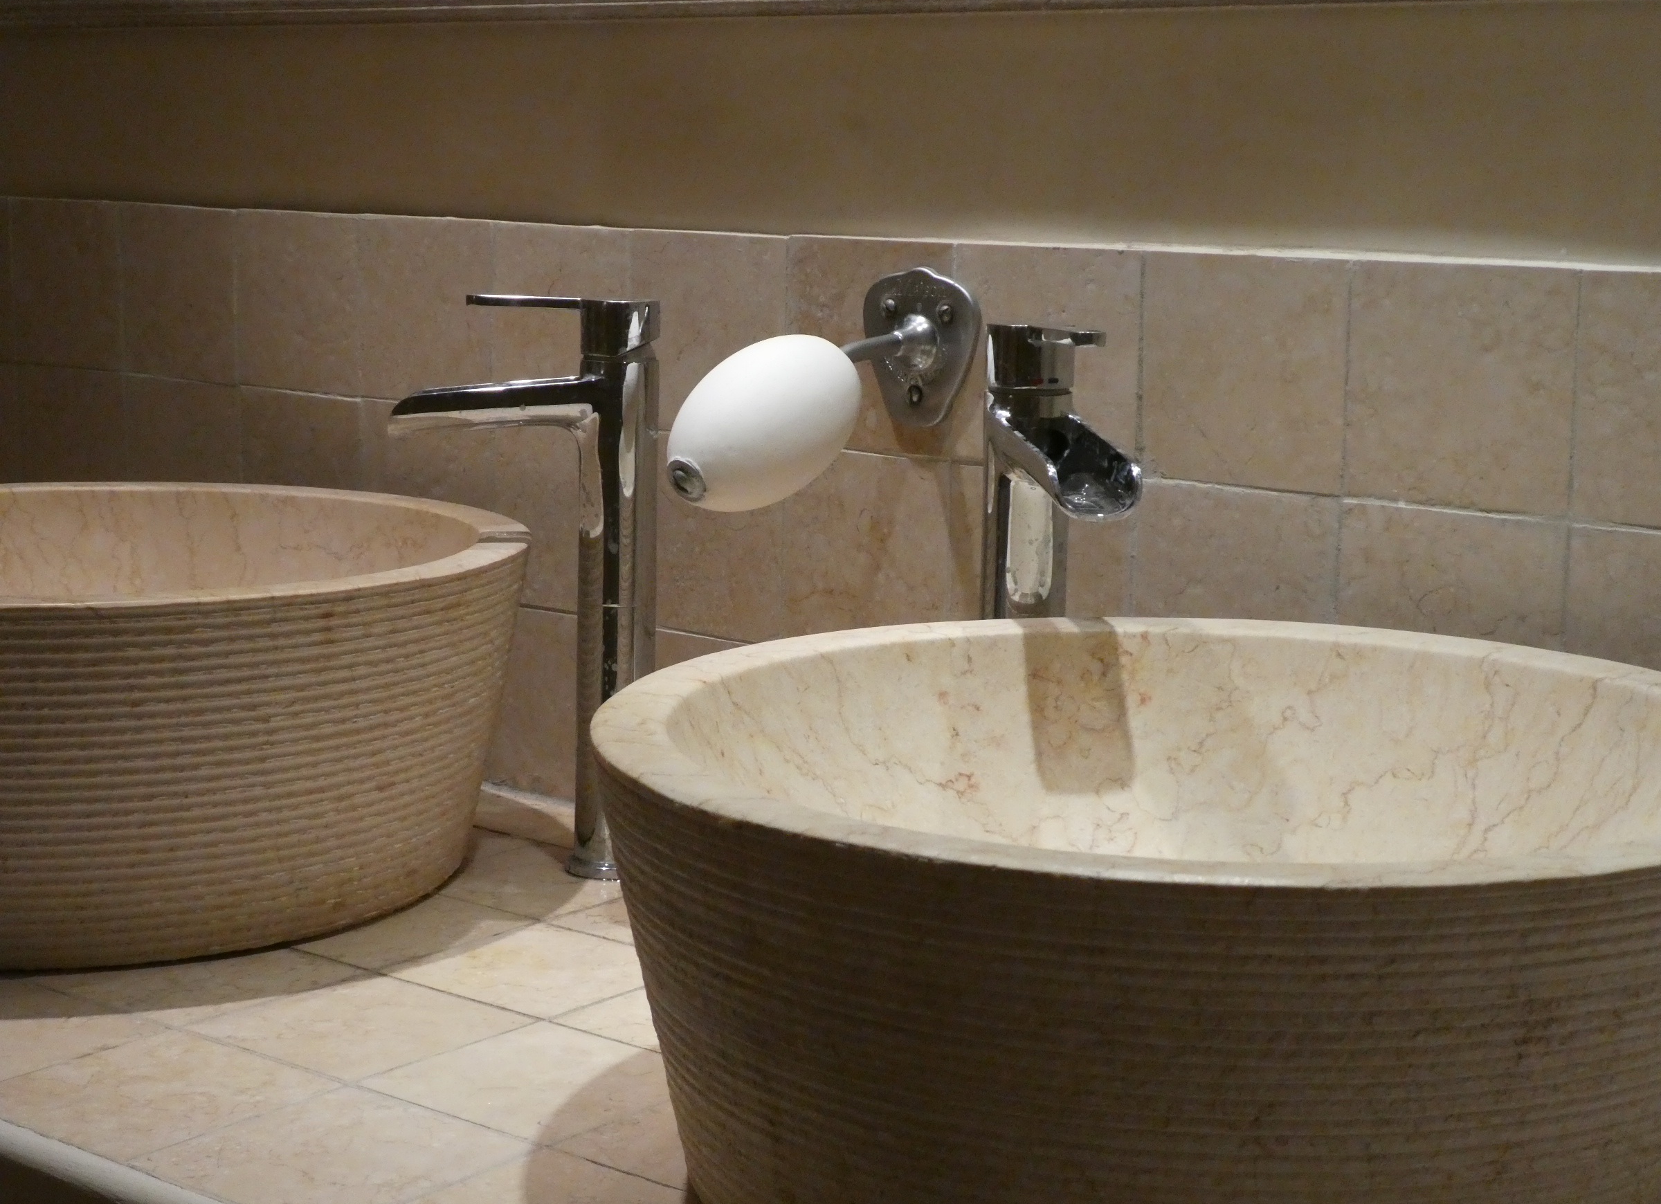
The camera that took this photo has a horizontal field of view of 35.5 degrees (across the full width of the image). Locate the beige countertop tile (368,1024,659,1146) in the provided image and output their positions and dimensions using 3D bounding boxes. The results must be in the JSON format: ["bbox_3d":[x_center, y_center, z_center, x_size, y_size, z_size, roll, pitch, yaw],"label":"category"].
[{"bbox_3d":[-0.114,0.195,1.034,0.102,0.010,0.108,8,11,36],"label":"beige countertop tile"}]

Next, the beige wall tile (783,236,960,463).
[{"bbox_3d":[0.022,-0.127,1.282,0.100,0.102,0.010,8,13,35],"label":"beige wall tile"}]

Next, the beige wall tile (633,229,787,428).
[{"bbox_3d":[-0.060,-0.137,1.321,0.100,0.099,0.010,8,11,36],"label":"beige wall tile"}]

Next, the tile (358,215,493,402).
[{"bbox_3d":[-0.225,-0.163,1.456,0.100,0.102,0.010,8,13,35],"label":"tile"}]

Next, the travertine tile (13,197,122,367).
[{"bbox_3d":[-0.475,-0.199,1.625,0.107,0.103,0.010,8,11,36],"label":"travertine tile"}]

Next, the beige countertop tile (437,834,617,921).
[{"bbox_3d":[-0.148,0.148,1.330,0.102,0.010,0.108,8,11,36],"label":"beige countertop tile"}]

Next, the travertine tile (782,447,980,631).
[{"bbox_3d":[0.019,-0.021,1.277,0.102,0.103,0.010,8,11,36],"label":"travertine tile"}]

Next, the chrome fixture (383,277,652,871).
[{"bbox_3d":[-0.156,-0.007,1.324,0.138,0.297,0.044,1,9,-8],"label":"chrome fixture"}]

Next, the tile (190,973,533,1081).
[{"bbox_3d":[-0.190,0.176,1.050,0.100,0.010,0.103,8,11,37],"label":"tile"}]

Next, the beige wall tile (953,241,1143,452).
[{"bbox_3d":[0.104,-0.115,1.224,0.100,0.102,0.010,8,13,35],"label":"beige wall tile"}]

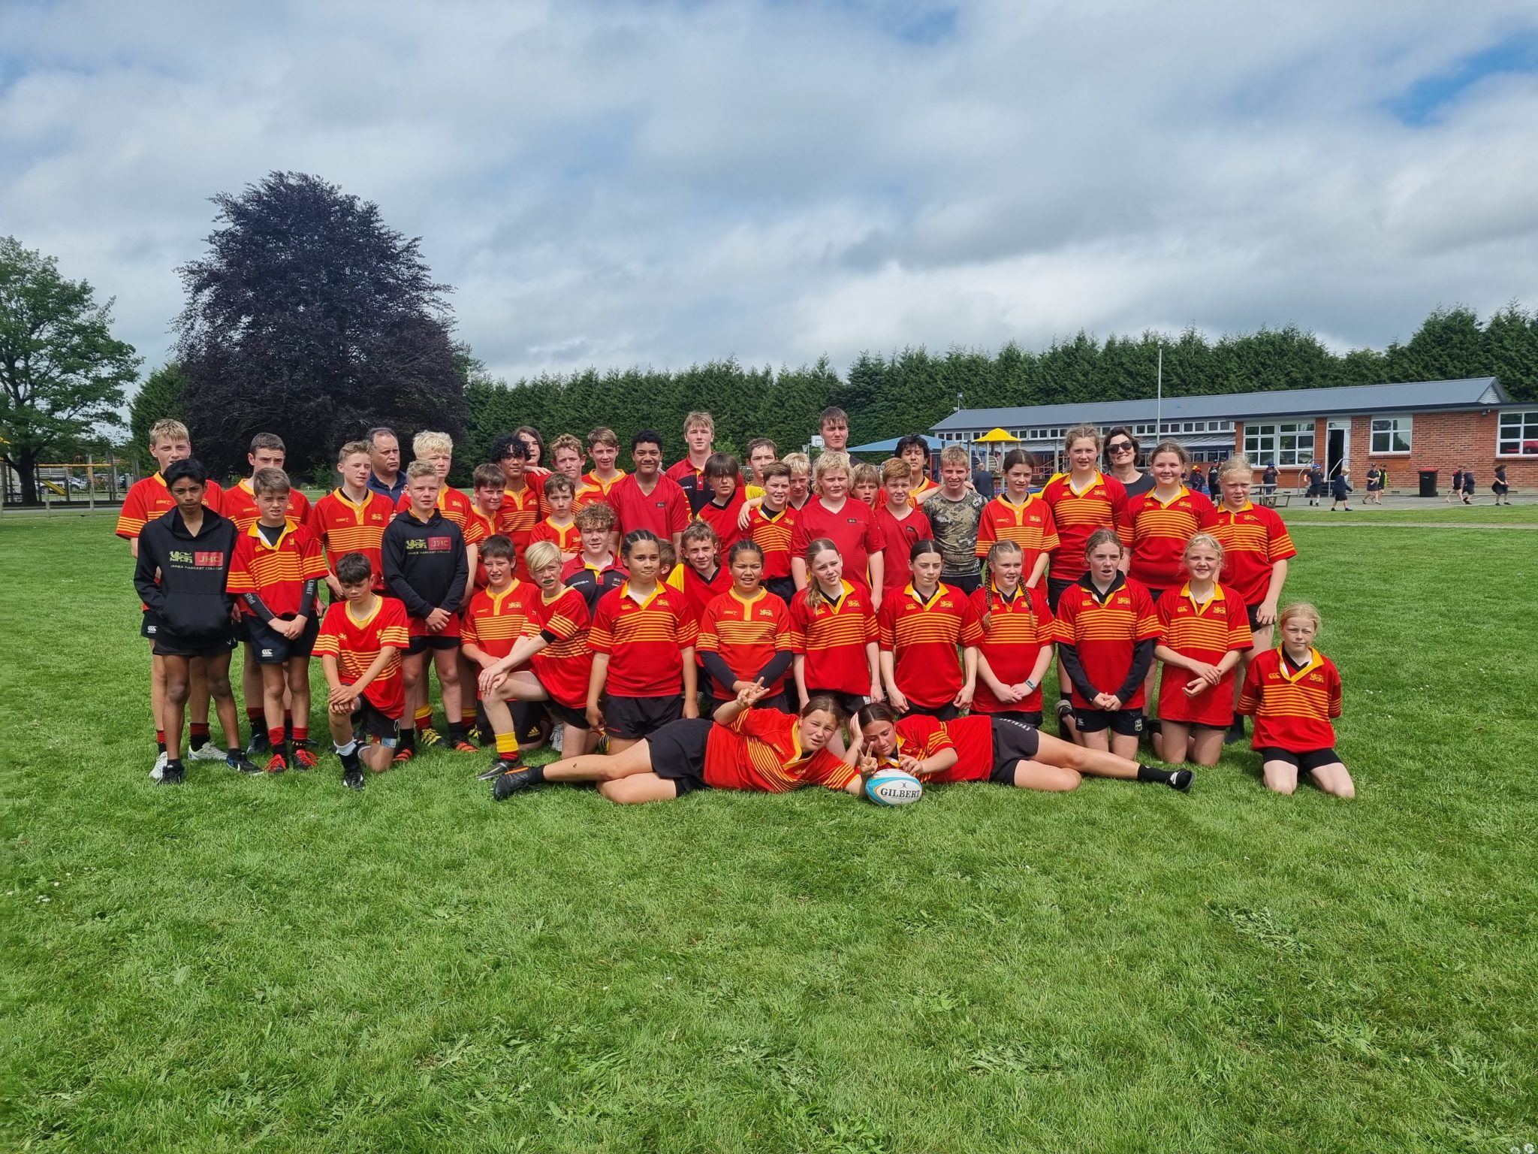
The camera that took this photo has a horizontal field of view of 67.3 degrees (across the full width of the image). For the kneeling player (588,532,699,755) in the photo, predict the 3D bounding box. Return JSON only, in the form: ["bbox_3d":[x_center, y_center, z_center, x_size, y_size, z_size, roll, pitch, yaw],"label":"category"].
[{"bbox_3d":[-0.659,0.331,5.934,0.540,1.172,0.600,-1,6,-6],"label":"kneeling player"}]

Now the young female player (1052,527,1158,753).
[{"bbox_3d":[1.773,0.321,6.122,0.540,1.180,0.620,0,6,6],"label":"young female player"}]

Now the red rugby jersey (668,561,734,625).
[{"bbox_3d":[-0.323,0.227,6.400,0.480,0.620,0.270,-1,6,-3],"label":"red rugby jersey"}]

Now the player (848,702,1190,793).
[{"bbox_3d":[1.178,0.791,5.534,1.570,0.370,0.500,0,6,5],"label":"player"}]

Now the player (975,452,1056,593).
[{"bbox_3d":[1.337,0.097,6.200,0.460,1.558,0.280,1,6,9],"label":"player"}]

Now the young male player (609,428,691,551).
[{"bbox_3d":[-0.730,-0.028,7.080,0.520,1.740,0.350,-1,6,-6],"label":"young male player"}]

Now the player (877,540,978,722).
[{"bbox_3d":[0.828,0.347,5.969,0.480,1.113,0.580,0,6,8],"label":"player"}]

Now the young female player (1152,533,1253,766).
[{"bbox_3d":[2.196,0.332,5.908,0.500,1.137,0.580,1,6,13],"label":"young female player"}]

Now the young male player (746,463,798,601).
[{"bbox_3d":[0.036,0.076,6.960,0.440,1.540,0.330,-1,6,-4],"label":"young male player"}]

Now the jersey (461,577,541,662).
[{"bbox_3d":[-1.441,0.343,6.200,0.460,0.640,0.270,-1,6,-11],"label":"jersey"}]

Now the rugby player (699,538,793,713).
[{"bbox_3d":[-0.124,0.364,6.130,0.510,1.120,0.500,0,6,-1],"label":"rugby player"}]

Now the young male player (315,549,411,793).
[{"bbox_3d":[-2.022,0.411,5.721,0.470,1.073,0.720,-2,6,-18],"label":"young male player"}]

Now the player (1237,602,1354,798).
[{"bbox_3d":[2.551,0.540,5.580,0.530,0.855,0.550,1,6,14],"label":"player"}]

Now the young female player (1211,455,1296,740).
[{"bbox_3d":[2.547,0.115,6.142,0.500,1.518,0.290,2,6,23],"label":"young female player"}]

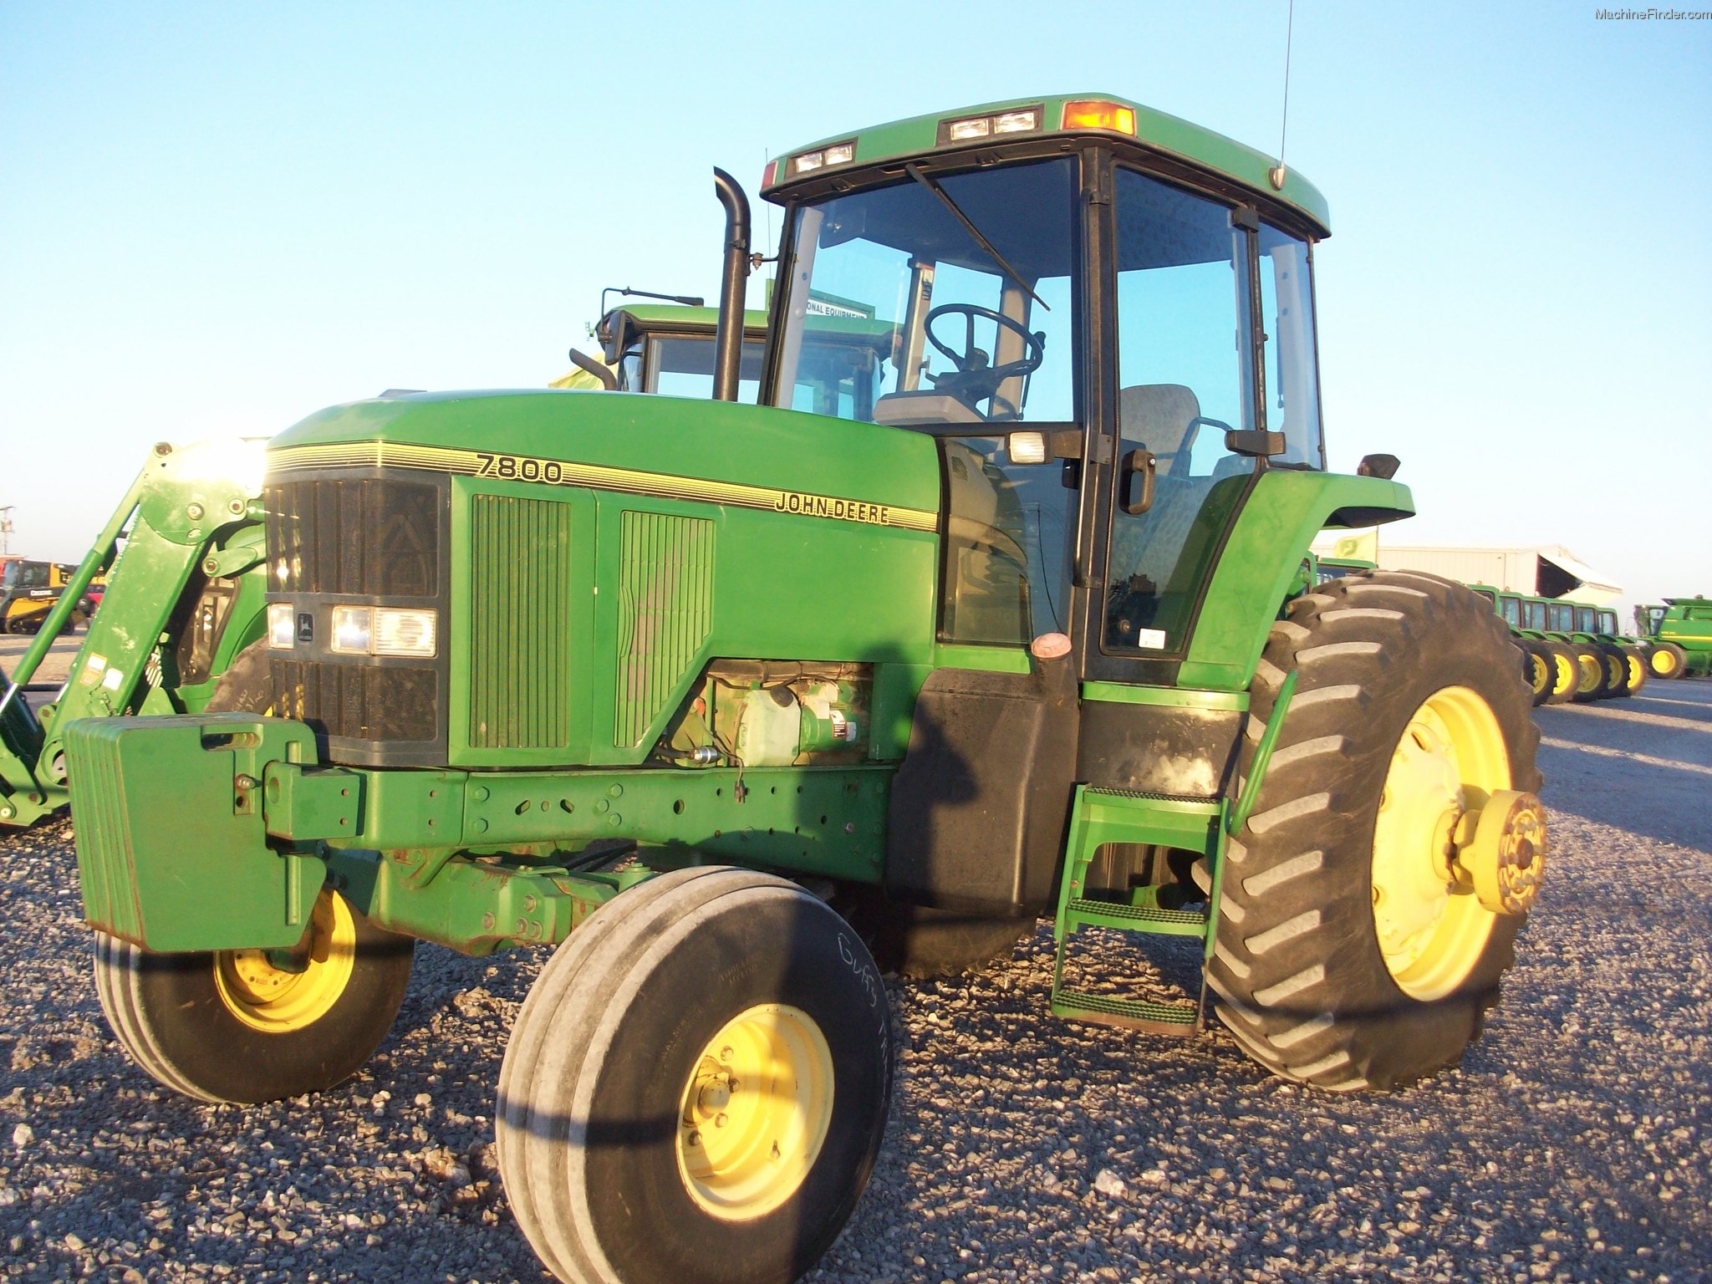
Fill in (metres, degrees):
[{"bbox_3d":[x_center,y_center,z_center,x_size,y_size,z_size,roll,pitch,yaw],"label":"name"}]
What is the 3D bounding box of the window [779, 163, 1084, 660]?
[{"bbox_3d":[0.204,-0.765,5.599,1.260,1.500,0.080,3,2,43],"label":"window"}]

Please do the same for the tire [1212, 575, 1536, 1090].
[{"bbox_3d":[1.769,0.621,5.593,0.460,1.710,1.750,3,2,43],"label":"tire"}]

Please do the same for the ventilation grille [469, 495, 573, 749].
[{"bbox_3d":[-0.808,-0.041,4.045,0.030,0.603,0.301,3,2,43],"label":"ventilation grille"}]

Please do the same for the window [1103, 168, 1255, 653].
[{"bbox_3d":[1.062,-0.713,5.489,0.740,1.500,0.060,1,2,-44],"label":"window"}]

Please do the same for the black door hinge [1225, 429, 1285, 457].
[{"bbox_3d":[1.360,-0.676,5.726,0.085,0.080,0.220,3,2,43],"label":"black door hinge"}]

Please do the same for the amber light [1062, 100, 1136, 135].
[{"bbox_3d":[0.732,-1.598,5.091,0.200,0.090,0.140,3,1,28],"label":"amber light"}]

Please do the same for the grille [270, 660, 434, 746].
[{"bbox_3d":[-1.278,0.129,4.083,0.720,0.193,0.140,3,2,43],"label":"grille"}]

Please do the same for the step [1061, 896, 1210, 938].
[{"bbox_3d":[0.863,0.829,5.088,0.420,0.045,0.150,3,1,30],"label":"step"}]

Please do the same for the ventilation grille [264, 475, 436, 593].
[{"bbox_3d":[-1.264,-0.254,4.075,0.720,0.274,0.140,3,2,43],"label":"ventilation grille"}]

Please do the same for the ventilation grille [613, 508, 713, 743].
[{"bbox_3d":[-0.498,-0.030,4.374,0.030,0.603,0.319,3,2,43],"label":"ventilation grille"}]

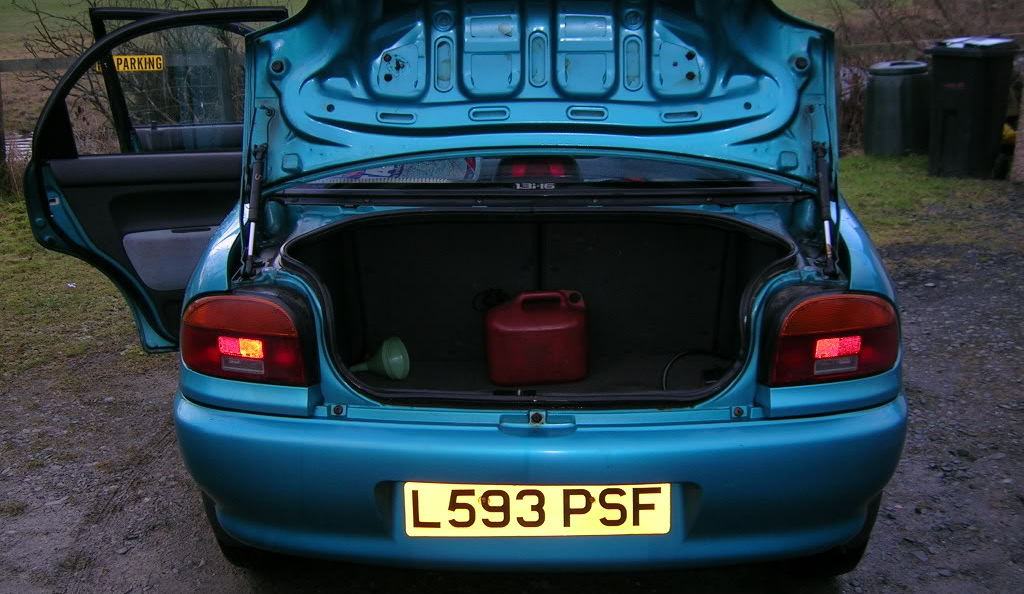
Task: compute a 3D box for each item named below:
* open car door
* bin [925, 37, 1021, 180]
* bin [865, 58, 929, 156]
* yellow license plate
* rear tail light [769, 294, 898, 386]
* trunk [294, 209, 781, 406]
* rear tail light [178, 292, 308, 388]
[{"bbox_3d":[-1.142,-0.391,3.443,0.920,1.090,0.220,-6,17,-21],"label":"open car door"},{"bbox_3d":[3.950,-1.629,8.900,0.720,1.080,0.580,-13,20,-39],"label":"bin"},{"bbox_3d":[3.816,-1.866,10.250,0.670,0.920,0.670,0,16,0],"label":"bin"},{"bbox_3d":[0.051,0.417,2.025,0.518,0.111,0.016,0,10,1],"label":"yellow license plate"},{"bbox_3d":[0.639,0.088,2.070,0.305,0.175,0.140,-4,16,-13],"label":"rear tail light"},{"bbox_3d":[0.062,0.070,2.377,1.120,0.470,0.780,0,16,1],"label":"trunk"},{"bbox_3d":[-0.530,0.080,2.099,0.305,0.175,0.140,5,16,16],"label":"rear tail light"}]

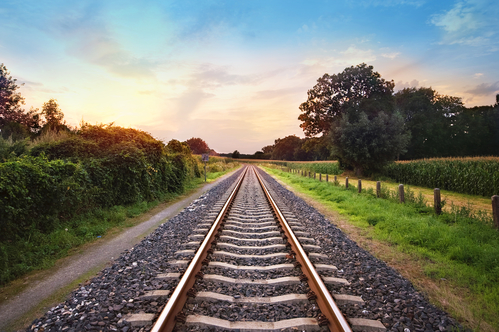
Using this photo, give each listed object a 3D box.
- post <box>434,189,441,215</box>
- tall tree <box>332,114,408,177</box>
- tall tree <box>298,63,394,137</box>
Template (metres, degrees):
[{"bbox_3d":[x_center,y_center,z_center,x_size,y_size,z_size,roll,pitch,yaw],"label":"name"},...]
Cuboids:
[{"bbox_3d":[6.528,1.251,12.000,0.190,0.915,0.190,0,1,0],"label":"post"},{"bbox_3d":[16.490,-2.986,47.000,10.400,8.550,9.500,0,1,0],"label":"tall tree"},{"bbox_3d":[17.545,-8.718,62.000,16.500,19.625,15.000,0,1,0],"label":"tall tree"}]

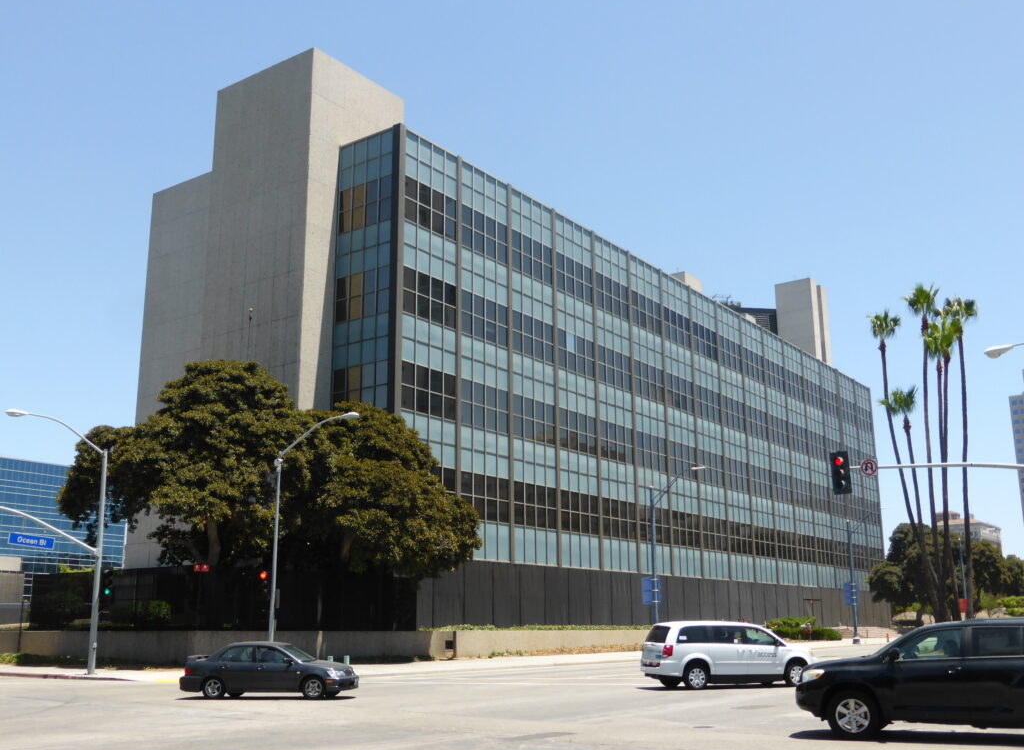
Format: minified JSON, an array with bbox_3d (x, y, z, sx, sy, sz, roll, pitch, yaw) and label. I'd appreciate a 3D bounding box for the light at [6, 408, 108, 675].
[{"bbox_3d":[-16.895,6.195,38.101,0.400,9.464,4.363,-10,-17,35],"label":"light"}]

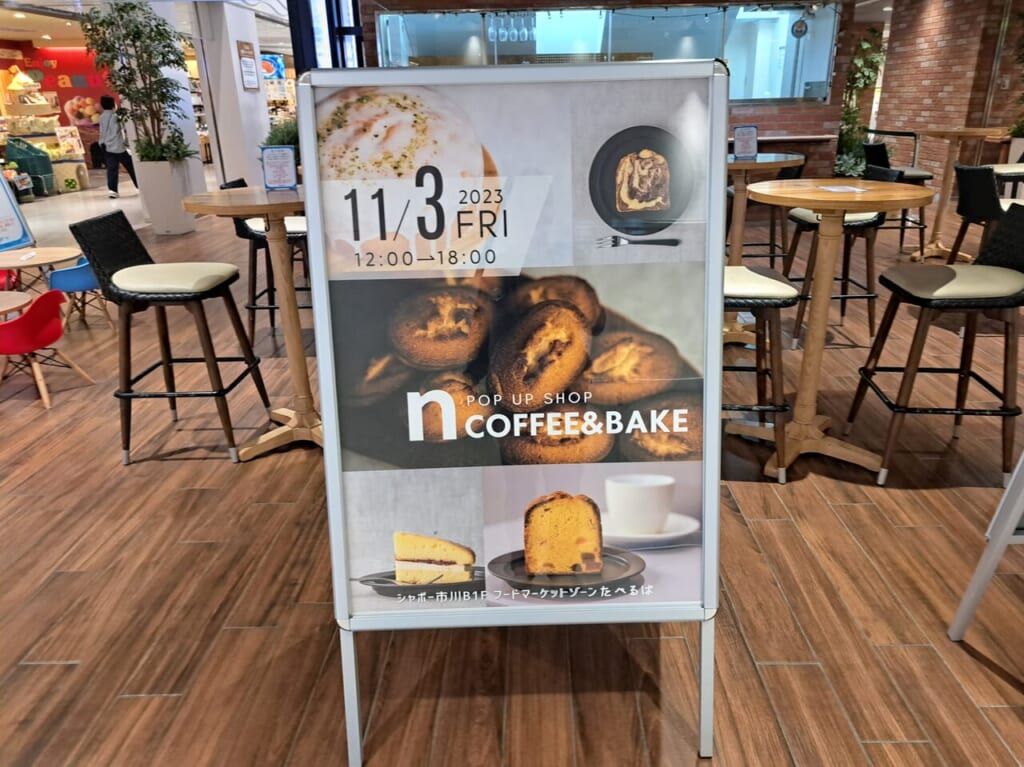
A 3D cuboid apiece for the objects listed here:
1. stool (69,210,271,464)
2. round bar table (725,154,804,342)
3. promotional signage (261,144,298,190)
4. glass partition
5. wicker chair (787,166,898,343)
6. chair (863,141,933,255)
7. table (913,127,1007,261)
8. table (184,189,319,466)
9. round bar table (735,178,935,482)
[{"bbox_3d":[-1.308,-0.191,2.811,0.480,0.930,0.450,-1,22,2],"label":"stool"},{"bbox_3d":[1.168,-0.672,3.753,0.595,1.000,0.595,-1,22,0],"label":"round bar table"},{"bbox_3d":[-0.885,-0.819,2.697,0.130,0.170,0.050,0,22,4],"label":"promotional signage"},{"bbox_3d":[0.896,-3.076,6.661,4.270,0.820,0.090,-2,22,-1],"label":"glass partition"},{"bbox_3d":[1.728,-0.688,3.858,0.480,0.930,0.450,-1,22,0],"label":"wicker chair"},{"bbox_3d":[3.060,-1.453,5.671,0.480,0.930,0.450,0,22,5],"label":"chair"},{"bbox_3d":[3.468,-1.504,5.674,0.595,1.000,0.595,-1,22,0],"label":"table"},{"bbox_3d":[-0.868,-0.236,2.796,0.595,1.000,0.595,-1,22,0],"label":"table"},{"bbox_3d":[1.115,-0.204,2.600,0.595,1.000,0.595,-1,22,0],"label":"round bar table"}]

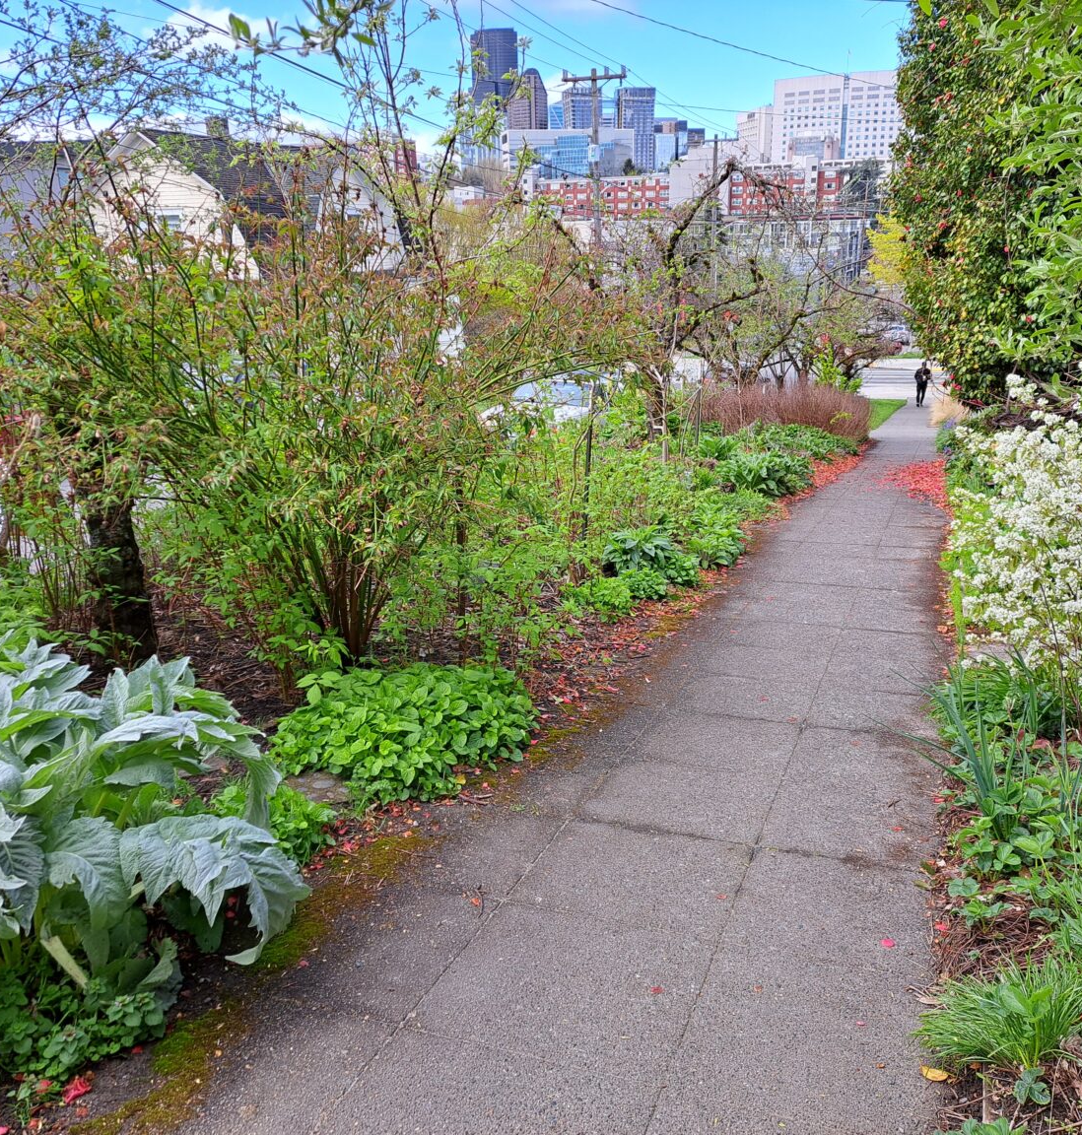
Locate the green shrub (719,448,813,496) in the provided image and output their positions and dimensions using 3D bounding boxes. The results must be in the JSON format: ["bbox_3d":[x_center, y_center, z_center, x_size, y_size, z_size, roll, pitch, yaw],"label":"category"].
[{"bbox_3d":[2.903,-1.247,13.514,0.920,0.430,1.250,4,16,20],"label":"green shrub"}]

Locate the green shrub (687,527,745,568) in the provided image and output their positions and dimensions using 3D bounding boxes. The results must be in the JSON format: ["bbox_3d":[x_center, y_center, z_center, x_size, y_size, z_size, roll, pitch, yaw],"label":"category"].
[{"bbox_3d":[1.368,-0.174,8.225,0.420,0.270,0.450,4,16,20],"label":"green shrub"}]

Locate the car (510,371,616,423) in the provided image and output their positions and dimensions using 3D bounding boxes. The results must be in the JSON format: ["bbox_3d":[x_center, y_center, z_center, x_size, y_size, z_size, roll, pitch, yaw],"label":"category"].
[{"bbox_3d":[0.500,-2.780,18.800,1.800,1.500,4.500,5,12,20],"label":"car"}]

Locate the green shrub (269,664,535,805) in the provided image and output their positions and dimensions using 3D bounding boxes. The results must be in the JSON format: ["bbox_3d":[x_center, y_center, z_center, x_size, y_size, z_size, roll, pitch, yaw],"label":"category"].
[{"bbox_3d":[-0.491,0.587,4.066,0.860,0.290,0.820,-1,15,0],"label":"green shrub"}]

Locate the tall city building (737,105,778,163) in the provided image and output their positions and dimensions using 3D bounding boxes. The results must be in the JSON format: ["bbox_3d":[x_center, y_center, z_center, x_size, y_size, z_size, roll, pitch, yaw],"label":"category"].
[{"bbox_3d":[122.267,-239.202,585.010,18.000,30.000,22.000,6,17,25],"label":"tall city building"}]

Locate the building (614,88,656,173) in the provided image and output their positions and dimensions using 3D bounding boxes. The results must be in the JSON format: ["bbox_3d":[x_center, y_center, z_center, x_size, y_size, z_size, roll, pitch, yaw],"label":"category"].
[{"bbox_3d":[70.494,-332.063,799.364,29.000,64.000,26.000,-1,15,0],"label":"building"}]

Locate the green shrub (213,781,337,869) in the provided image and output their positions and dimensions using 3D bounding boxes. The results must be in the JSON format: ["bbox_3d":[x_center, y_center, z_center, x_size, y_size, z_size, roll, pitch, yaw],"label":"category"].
[{"bbox_3d":[-0.800,0.772,3.343,0.330,0.190,0.330,4,16,20],"label":"green shrub"}]

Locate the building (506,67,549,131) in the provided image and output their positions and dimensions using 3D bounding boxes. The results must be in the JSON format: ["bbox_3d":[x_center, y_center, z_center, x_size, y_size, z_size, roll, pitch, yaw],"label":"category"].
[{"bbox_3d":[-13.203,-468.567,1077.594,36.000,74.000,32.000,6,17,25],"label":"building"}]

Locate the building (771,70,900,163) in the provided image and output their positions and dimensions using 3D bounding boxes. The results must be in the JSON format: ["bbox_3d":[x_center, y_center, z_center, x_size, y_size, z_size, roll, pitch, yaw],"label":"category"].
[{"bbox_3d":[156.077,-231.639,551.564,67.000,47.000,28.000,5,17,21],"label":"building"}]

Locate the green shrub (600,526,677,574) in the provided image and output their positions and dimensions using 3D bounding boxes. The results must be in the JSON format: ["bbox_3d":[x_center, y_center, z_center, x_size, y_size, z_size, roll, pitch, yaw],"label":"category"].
[{"bbox_3d":[0.771,-0.142,7.912,0.520,0.310,0.500,4,16,20],"label":"green shrub"}]

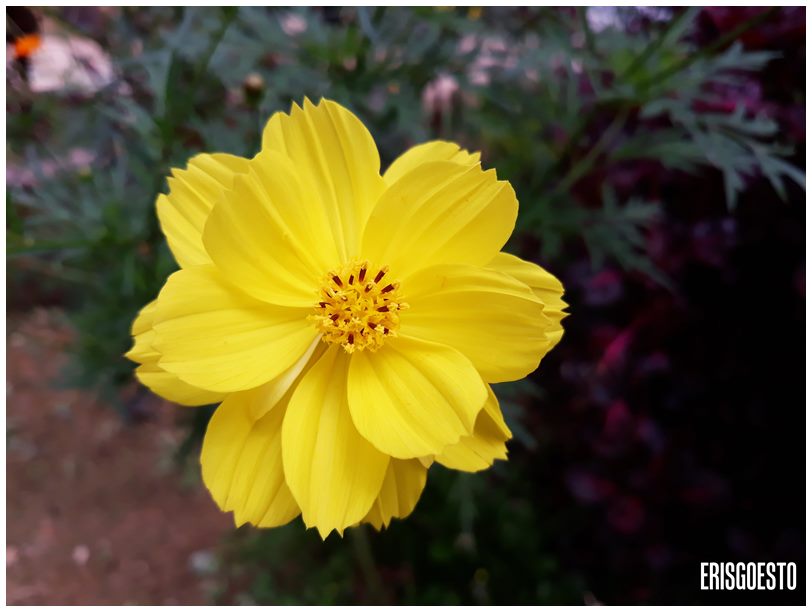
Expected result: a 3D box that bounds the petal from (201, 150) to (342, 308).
[{"bbox_3d":[-0.021,-0.013,0.110,0.020,0.028,0.007,-37,25,-5],"label":"petal"}]

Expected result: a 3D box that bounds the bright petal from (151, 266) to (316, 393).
[{"bbox_3d":[-0.029,0.004,0.111,0.028,0.022,0.007,-6,0,-20],"label":"bright petal"}]

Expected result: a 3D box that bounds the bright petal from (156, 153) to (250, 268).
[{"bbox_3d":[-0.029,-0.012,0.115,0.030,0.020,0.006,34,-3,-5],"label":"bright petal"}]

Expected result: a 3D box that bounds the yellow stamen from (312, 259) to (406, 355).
[{"bbox_3d":[-0.008,0.000,0.112,0.017,0.017,0.009,0,-6,0],"label":"yellow stamen"}]

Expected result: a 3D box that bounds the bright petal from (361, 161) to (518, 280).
[{"bbox_3d":[0.006,-0.013,0.111,0.027,0.022,0.007,-34,4,22],"label":"bright petal"}]

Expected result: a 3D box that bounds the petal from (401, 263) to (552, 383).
[{"bbox_3d":[0.012,0.002,0.111,0.027,0.021,0.007,4,-1,22],"label":"petal"}]

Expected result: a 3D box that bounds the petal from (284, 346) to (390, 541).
[{"bbox_3d":[-0.013,0.024,0.113,0.019,0.033,0.006,5,-8,-5],"label":"petal"}]

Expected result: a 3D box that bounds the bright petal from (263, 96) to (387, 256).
[{"bbox_3d":[-0.012,-0.022,0.113,0.021,0.028,0.006,-10,11,-4],"label":"bright petal"}]

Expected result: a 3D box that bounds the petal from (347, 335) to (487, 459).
[{"bbox_3d":[0.000,0.014,0.109,0.027,0.007,0.020,37,84,31],"label":"petal"}]

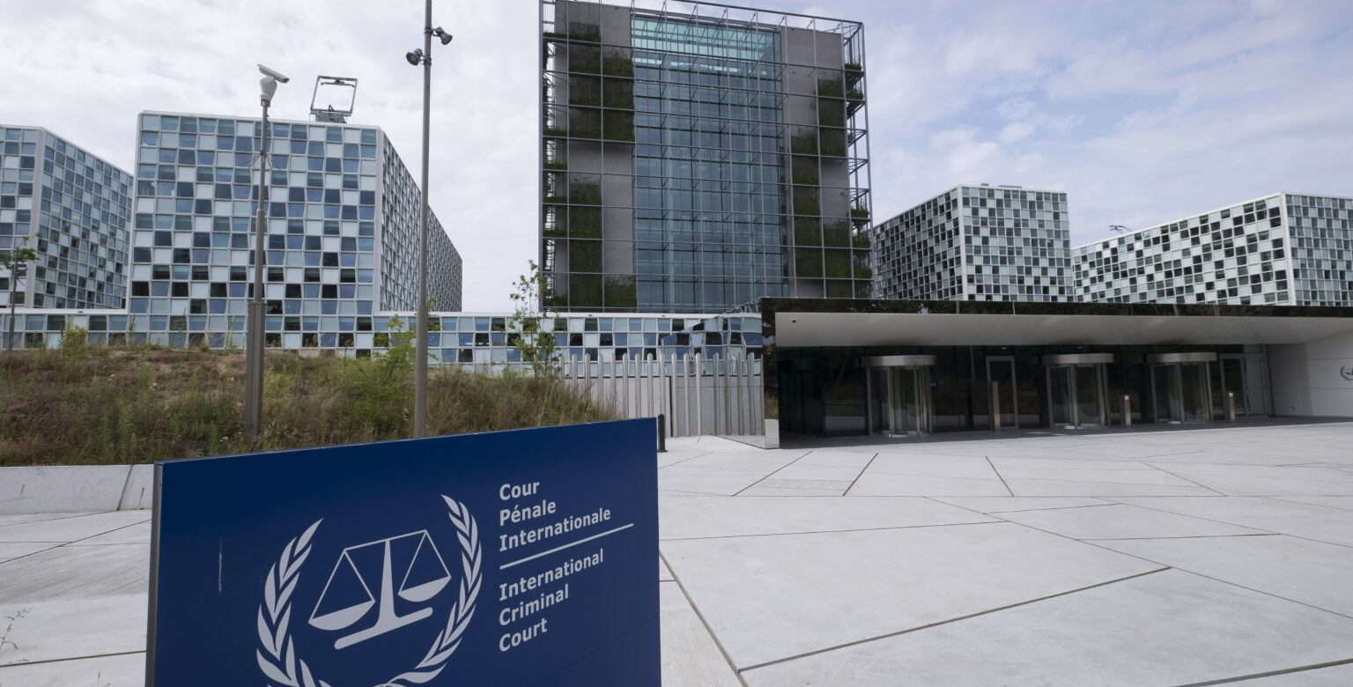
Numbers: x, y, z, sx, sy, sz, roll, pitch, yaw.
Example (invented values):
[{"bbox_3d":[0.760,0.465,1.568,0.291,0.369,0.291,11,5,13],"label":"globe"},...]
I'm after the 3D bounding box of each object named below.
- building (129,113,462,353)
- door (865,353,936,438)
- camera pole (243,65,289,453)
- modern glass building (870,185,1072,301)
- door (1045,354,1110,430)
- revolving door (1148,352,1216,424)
[{"bbox_3d":[-34.497,-4.356,60.994,15.900,21.200,41.000,0,-4,-12],"label":"building"},{"bbox_3d":[7.193,1.671,18.269,2.400,2.470,2.400,0,-4,-12],"label":"door"},{"bbox_3d":[-7.047,-1.607,9.703,0.500,6.620,0.330,-1,-4,2],"label":"camera pole"},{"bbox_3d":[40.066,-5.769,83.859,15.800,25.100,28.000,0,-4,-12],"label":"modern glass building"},{"bbox_3d":[13.930,1.644,19.808,2.400,2.450,2.400,0,-4,-12],"label":"door"},{"bbox_3d":[18.321,1.622,20.797,2.400,2.440,2.400,0,-4,-12],"label":"revolving door"}]

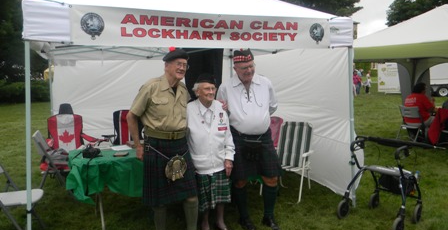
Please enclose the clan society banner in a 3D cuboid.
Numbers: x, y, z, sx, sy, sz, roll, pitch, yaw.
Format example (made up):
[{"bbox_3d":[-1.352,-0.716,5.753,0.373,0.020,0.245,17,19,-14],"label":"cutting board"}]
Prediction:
[{"bbox_3d":[-0.037,-0.756,3.235,2.440,0.300,0.030,-3,7,-24],"label":"clan society banner"}]

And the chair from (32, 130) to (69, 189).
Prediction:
[{"bbox_3d":[-2.064,0.631,4.373,0.520,0.820,0.460,-3,7,-22],"label":"chair"}]

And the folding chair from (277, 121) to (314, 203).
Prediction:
[{"bbox_3d":[0.796,0.573,4.450,0.560,0.860,0.620,4,8,37],"label":"folding chair"}]

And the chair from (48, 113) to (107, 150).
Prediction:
[{"bbox_3d":[-2.125,0.422,5.139,0.850,1.060,0.650,-4,8,-30],"label":"chair"}]

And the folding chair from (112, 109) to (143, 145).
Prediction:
[{"bbox_3d":[-1.455,0.419,5.494,0.830,0.970,0.650,-2,7,-10],"label":"folding chair"}]

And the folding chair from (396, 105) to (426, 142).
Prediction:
[{"bbox_3d":[3.946,0.224,7.454,0.520,0.800,0.460,-6,9,-42],"label":"folding chair"}]

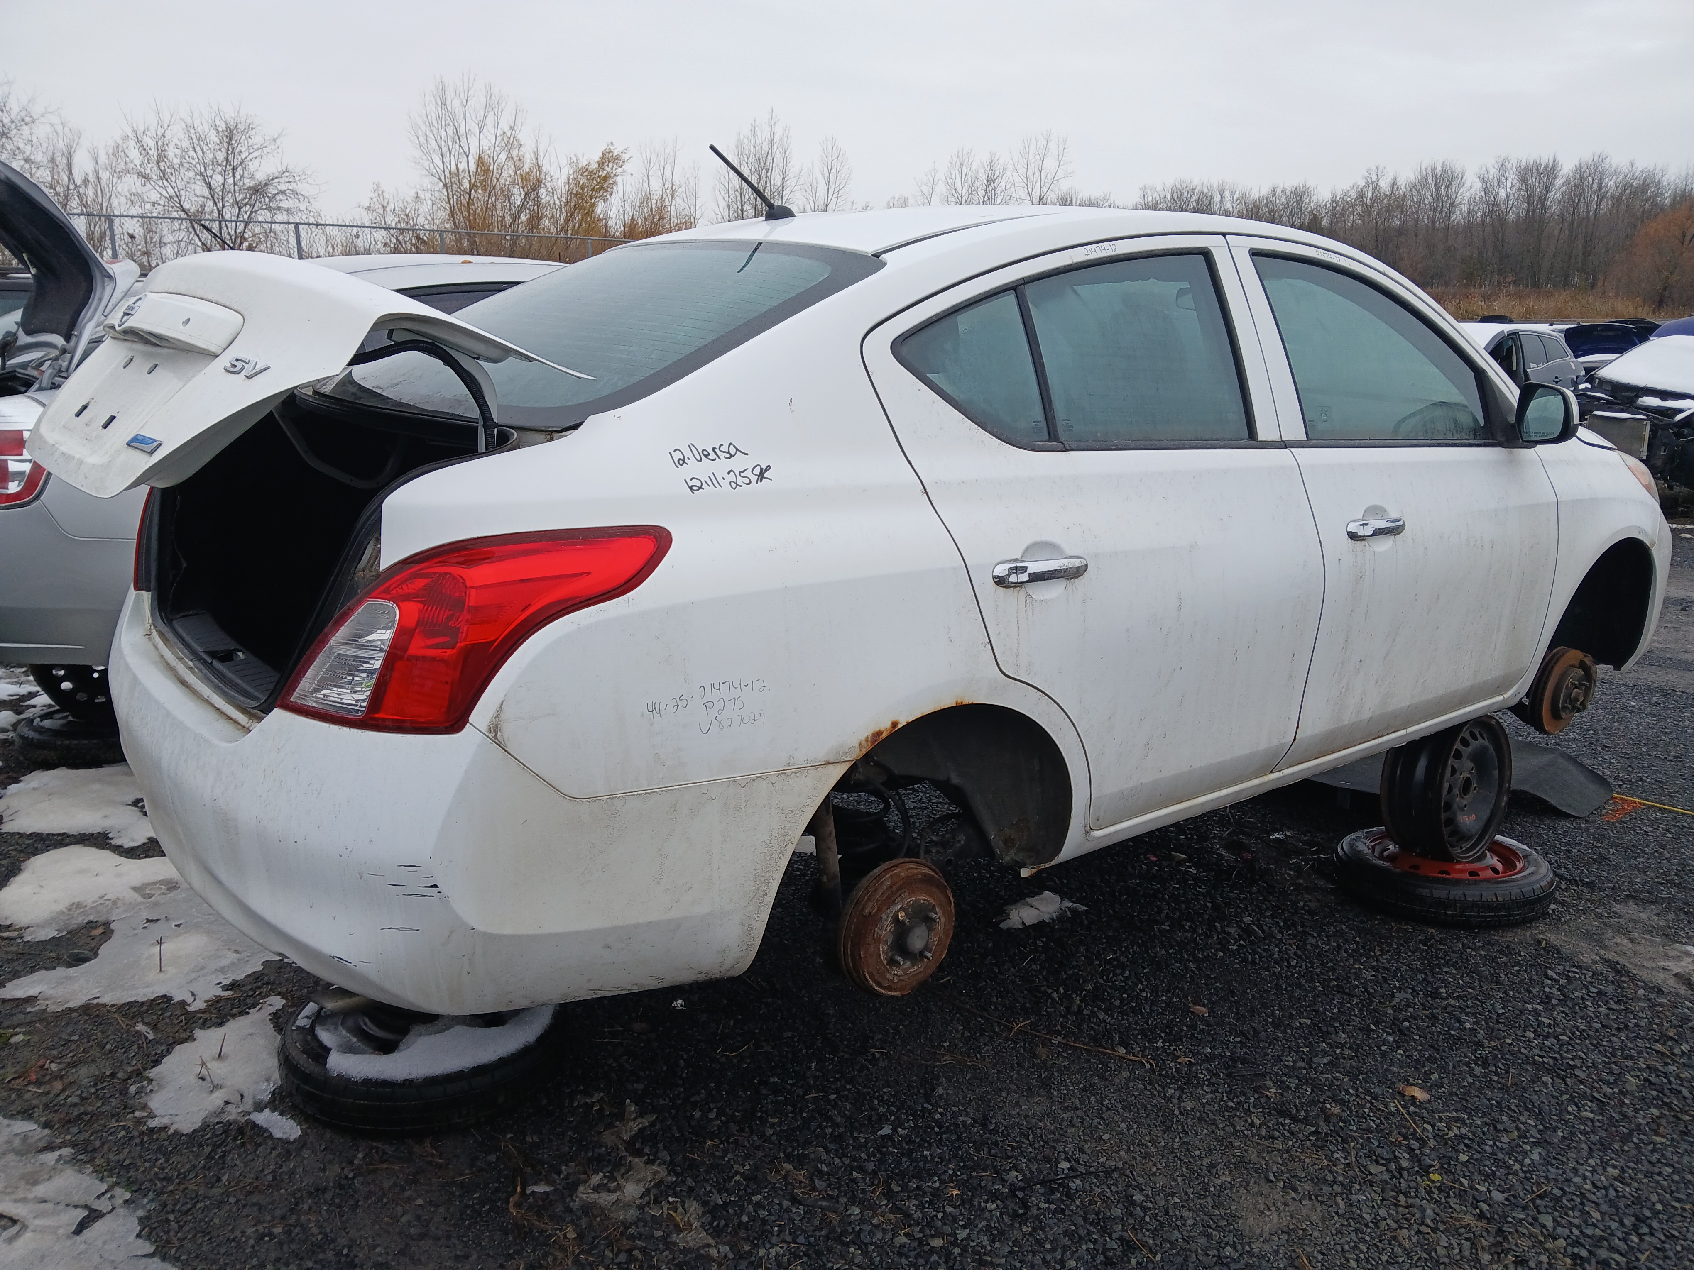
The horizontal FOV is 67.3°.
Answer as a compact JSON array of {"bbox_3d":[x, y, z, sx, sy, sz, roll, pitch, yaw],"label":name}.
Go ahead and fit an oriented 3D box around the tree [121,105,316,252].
[{"bbox_3d":[-13.058,-8.447,27.273,4.000,5.440,4.000,0,15,0],"label":"tree"}]

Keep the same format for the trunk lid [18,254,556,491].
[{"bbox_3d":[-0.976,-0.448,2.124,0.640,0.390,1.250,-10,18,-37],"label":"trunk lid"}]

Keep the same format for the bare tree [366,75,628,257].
[{"bbox_3d":[-8.942,-10.489,32.505,6.600,7.100,5.800,0,15,0],"label":"bare tree"}]

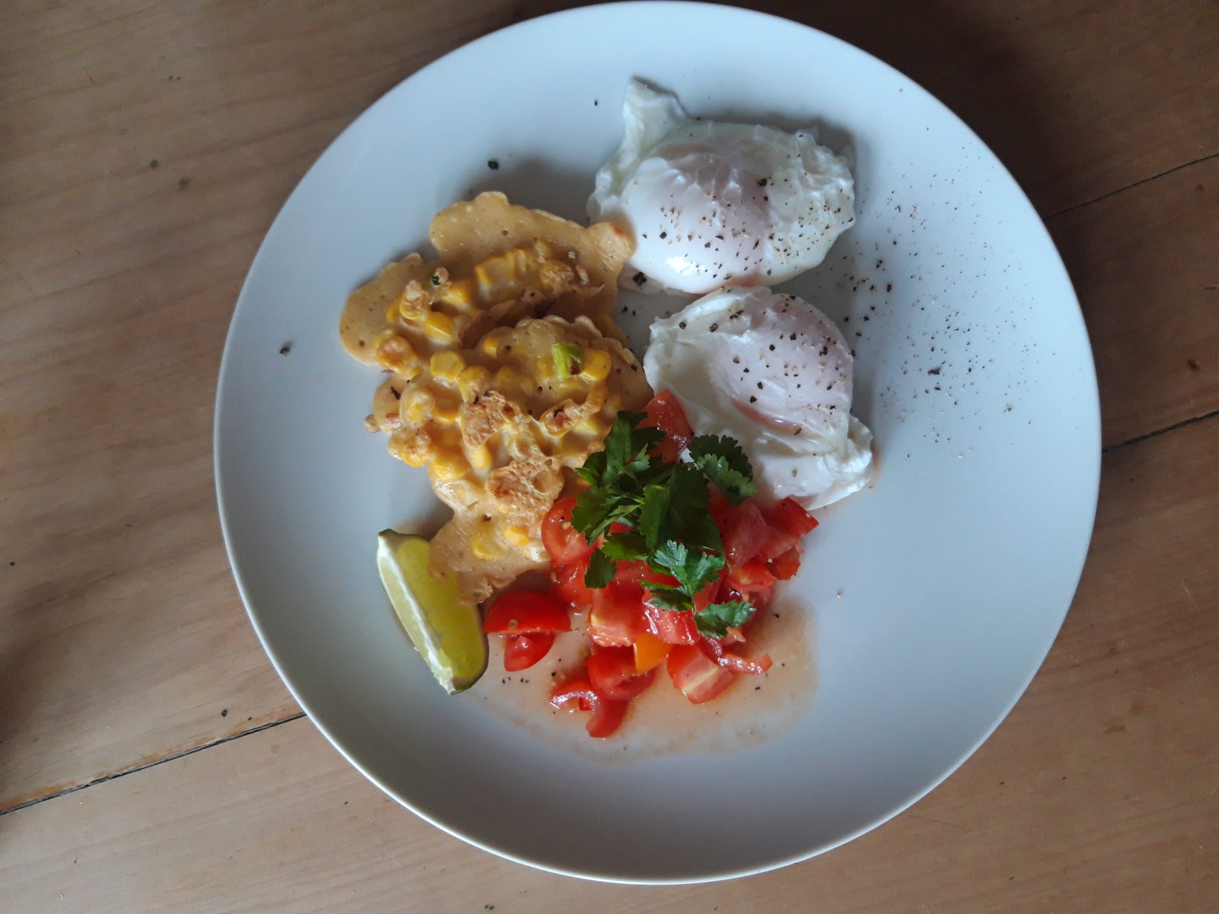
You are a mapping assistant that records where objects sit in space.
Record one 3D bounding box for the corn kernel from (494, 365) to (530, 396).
[{"bbox_3d":[-0.029,-0.023,0.275,0.011,0.007,0.009,22,89,4],"label":"corn kernel"}]

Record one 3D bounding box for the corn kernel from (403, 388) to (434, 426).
[{"bbox_3d":[-0.058,-0.015,0.278,0.009,0.007,0.011,-9,88,1],"label":"corn kernel"}]

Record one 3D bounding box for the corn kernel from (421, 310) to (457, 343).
[{"bbox_3d":[-0.052,-0.040,0.279,0.010,0.006,0.008,30,89,2],"label":"corn kernel"}]

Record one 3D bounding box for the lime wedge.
[{"bbox_3d":[-0.055,0.049,0.287,0.025,0.024,0.054,-25,88,12],"label":"lime wedge"}]

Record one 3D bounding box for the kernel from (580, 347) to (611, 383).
[{"bbox_3d":[-0.004,-0.028,0.274,0.010,0.007,0.010,-10,87,2],"label":"kernel"}]

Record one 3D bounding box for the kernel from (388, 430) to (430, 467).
[{"bbox_3d":[-0.061,-0.002,0.280,0.011,0.007,0.009,37,89,2],"label":"kernel"}]

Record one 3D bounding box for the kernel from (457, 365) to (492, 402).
[{"bbox_3d":[-0.041,-0.022,0.276,0.009,0.007,0.010,-18,88,1],"label":"kernel"}]

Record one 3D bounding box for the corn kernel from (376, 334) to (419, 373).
[{"bbox_3d":[-0.065,-0.032,0.280,0.014,0.009,0.010,35,90,4],"label":"corn kernel"}]

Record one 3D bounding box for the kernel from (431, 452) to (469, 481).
[{"bbox_3d":[-0.048,0.003,0.278,0.011,0.008,0.009,15,89,3],"label":"kernel"}]

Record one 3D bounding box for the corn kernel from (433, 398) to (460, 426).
[{"bbox_3d":[-0.049,-0.014,0.278,0.009,0.007,0.008,0,88,3],"label":"corn kernel"}]

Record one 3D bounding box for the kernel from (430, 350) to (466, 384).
[{"bbox_3d":[-0.049,-0.027,0.278,0.010,0.007,0.010,15,89,3],"label":"kernel"}]

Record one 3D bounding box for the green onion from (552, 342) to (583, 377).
[{"bbox_3d":[-0.013,-0.029,0.274,0.009,0.007,0.010,-10,87,2],"label":"green onion"}]

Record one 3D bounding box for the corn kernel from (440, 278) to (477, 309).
[{"bbox_3d":[-0.046,-0.050,0.279,0.011,0.008,0.009,15,89,3],"label":"corn kernel"}]

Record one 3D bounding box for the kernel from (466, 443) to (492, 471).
[{"bbox_3d":[-0.039,0.000,0.276,0.007,0.007,0.009,-15,87,2],"label":"kernel"}]

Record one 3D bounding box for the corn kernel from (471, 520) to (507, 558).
[{"bbox_3d":[-0.037,0.025,0.279,0.010,0.006,0.011,-11,88,1],"label":"corn kernel"}]

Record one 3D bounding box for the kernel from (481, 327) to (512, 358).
[{"bbox_3d":[-0.034,-0.035,0.276,0.009,0.006,0.008,6,88,1],"label":"kernel"}]

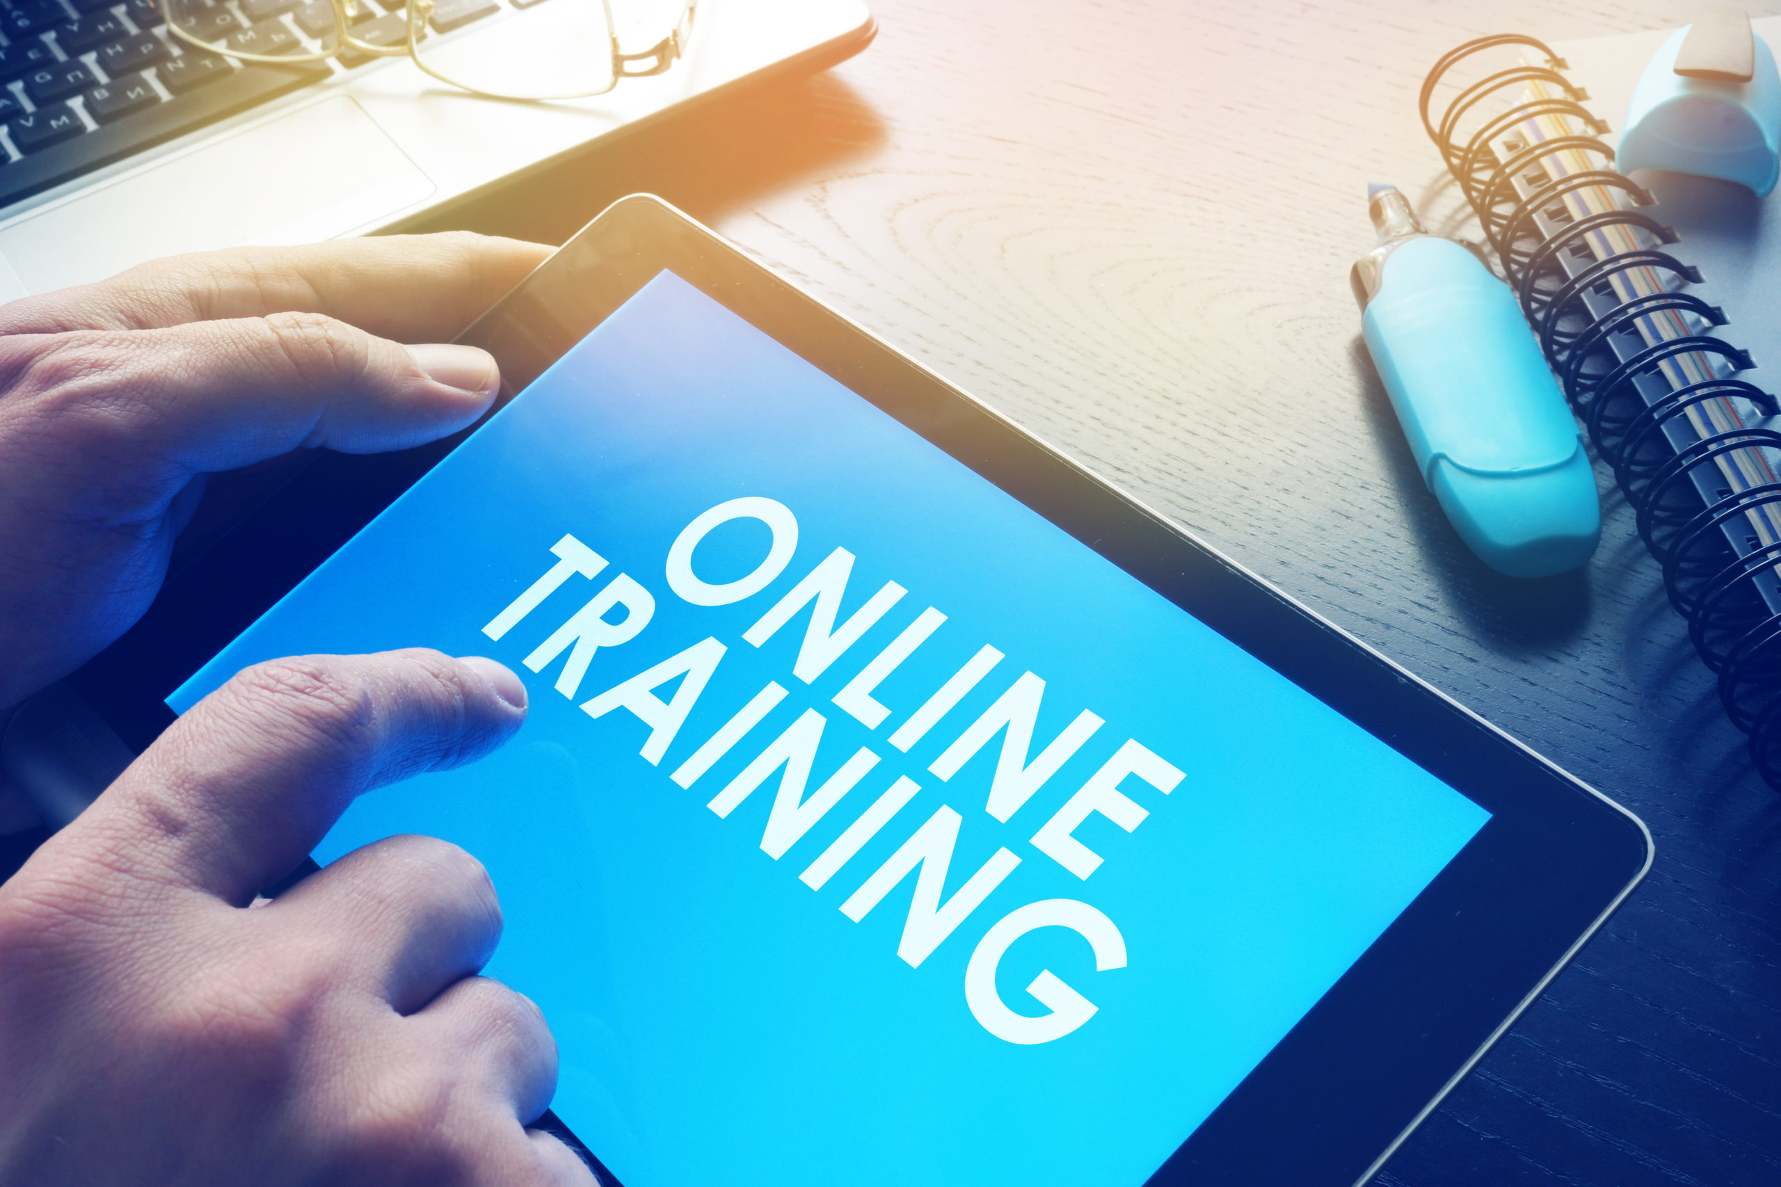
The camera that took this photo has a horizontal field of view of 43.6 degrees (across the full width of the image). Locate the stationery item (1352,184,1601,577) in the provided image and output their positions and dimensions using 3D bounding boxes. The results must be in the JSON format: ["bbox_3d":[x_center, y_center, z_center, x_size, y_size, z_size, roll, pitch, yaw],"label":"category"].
[{"bbox_3d":[0.106,-0.044,0.415,0.027,0.016,0.110,-8,44,1],"label":"stationery item"}]

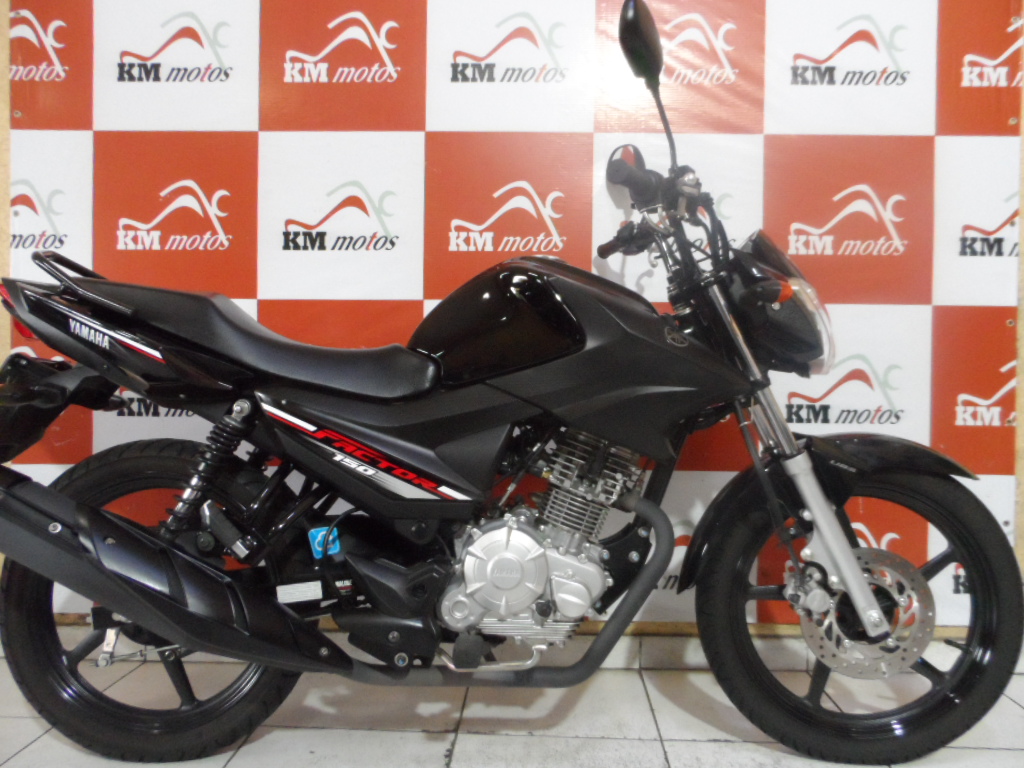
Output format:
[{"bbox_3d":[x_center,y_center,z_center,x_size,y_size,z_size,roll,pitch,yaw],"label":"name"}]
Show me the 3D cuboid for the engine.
[{"bbox_3d":[0.057,0.281,1.360,0.390,0.410,0.330,1,-2,0],"label":"engine"}]

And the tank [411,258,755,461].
[{"bbox_3d":[0.121,-0.055,1.377,0.625,0.375,0.350,1,-2,0],"label":"tank"}]

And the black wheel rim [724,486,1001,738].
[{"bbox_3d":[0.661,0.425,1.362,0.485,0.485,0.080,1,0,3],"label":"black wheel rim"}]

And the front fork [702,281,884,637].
[{"bbox_3d":[0.515,0.136,1.369,0.080,0.720,0.235,-26,-2,2],"label":"front fork"}]

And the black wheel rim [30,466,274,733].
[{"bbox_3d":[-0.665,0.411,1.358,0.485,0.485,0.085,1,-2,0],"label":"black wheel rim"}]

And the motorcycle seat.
[{"bbox_3d":[-0.475,-0.081,1.376,0.685,0.225,0.260,1,-2,0],"label":"motorcycle seat"}]

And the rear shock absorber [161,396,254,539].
[{"bbox_3d":[-0.541,0.164,1.242,0.067,0.320,0.067,27,-2,1],"label":"rear shock absorber"}]

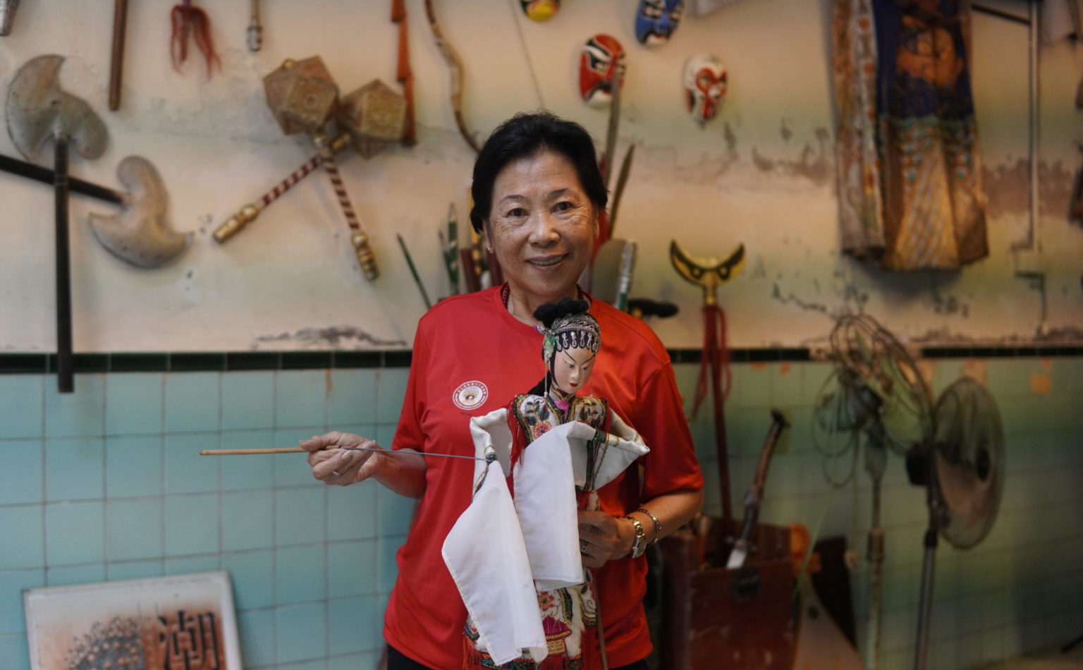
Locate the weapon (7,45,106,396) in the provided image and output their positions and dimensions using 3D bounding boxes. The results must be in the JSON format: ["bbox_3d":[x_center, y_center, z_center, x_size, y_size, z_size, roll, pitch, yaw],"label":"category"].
[{"bbox_3d":[-1.137,-0.264,3.200,0.230,0.790,0.065,-1,-2,-35],"label":"weapon"}]

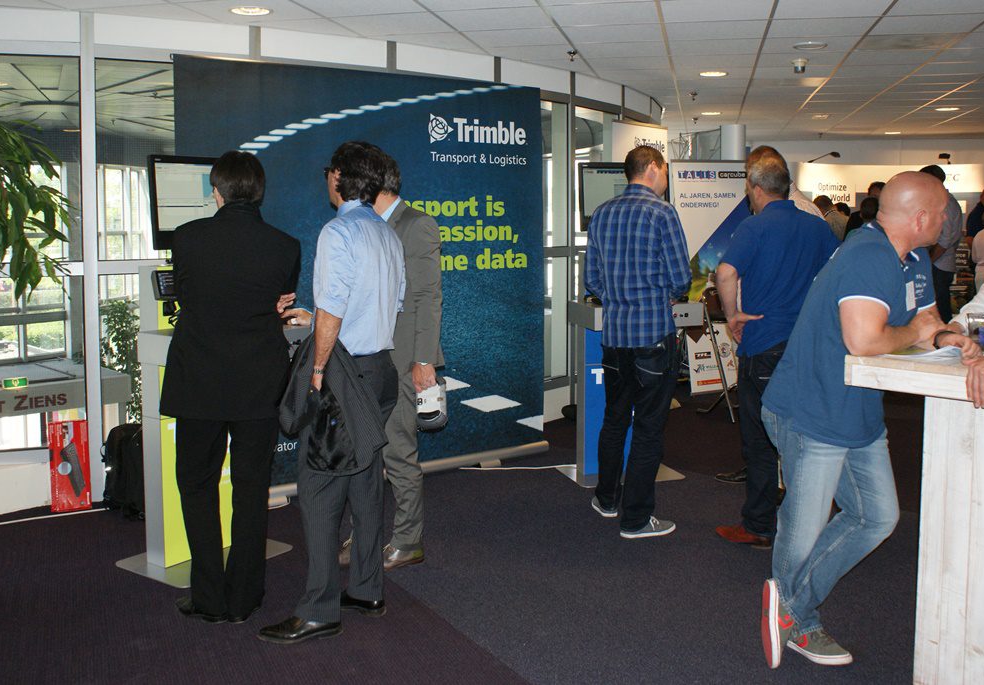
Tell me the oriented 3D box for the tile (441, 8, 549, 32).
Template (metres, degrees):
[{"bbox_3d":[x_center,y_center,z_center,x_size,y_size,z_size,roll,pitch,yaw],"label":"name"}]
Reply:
[{"bbox_3d":[0.034,-1.812,5.250,0.580,0.020,0.580,2,8,13],"label":"tile"}]

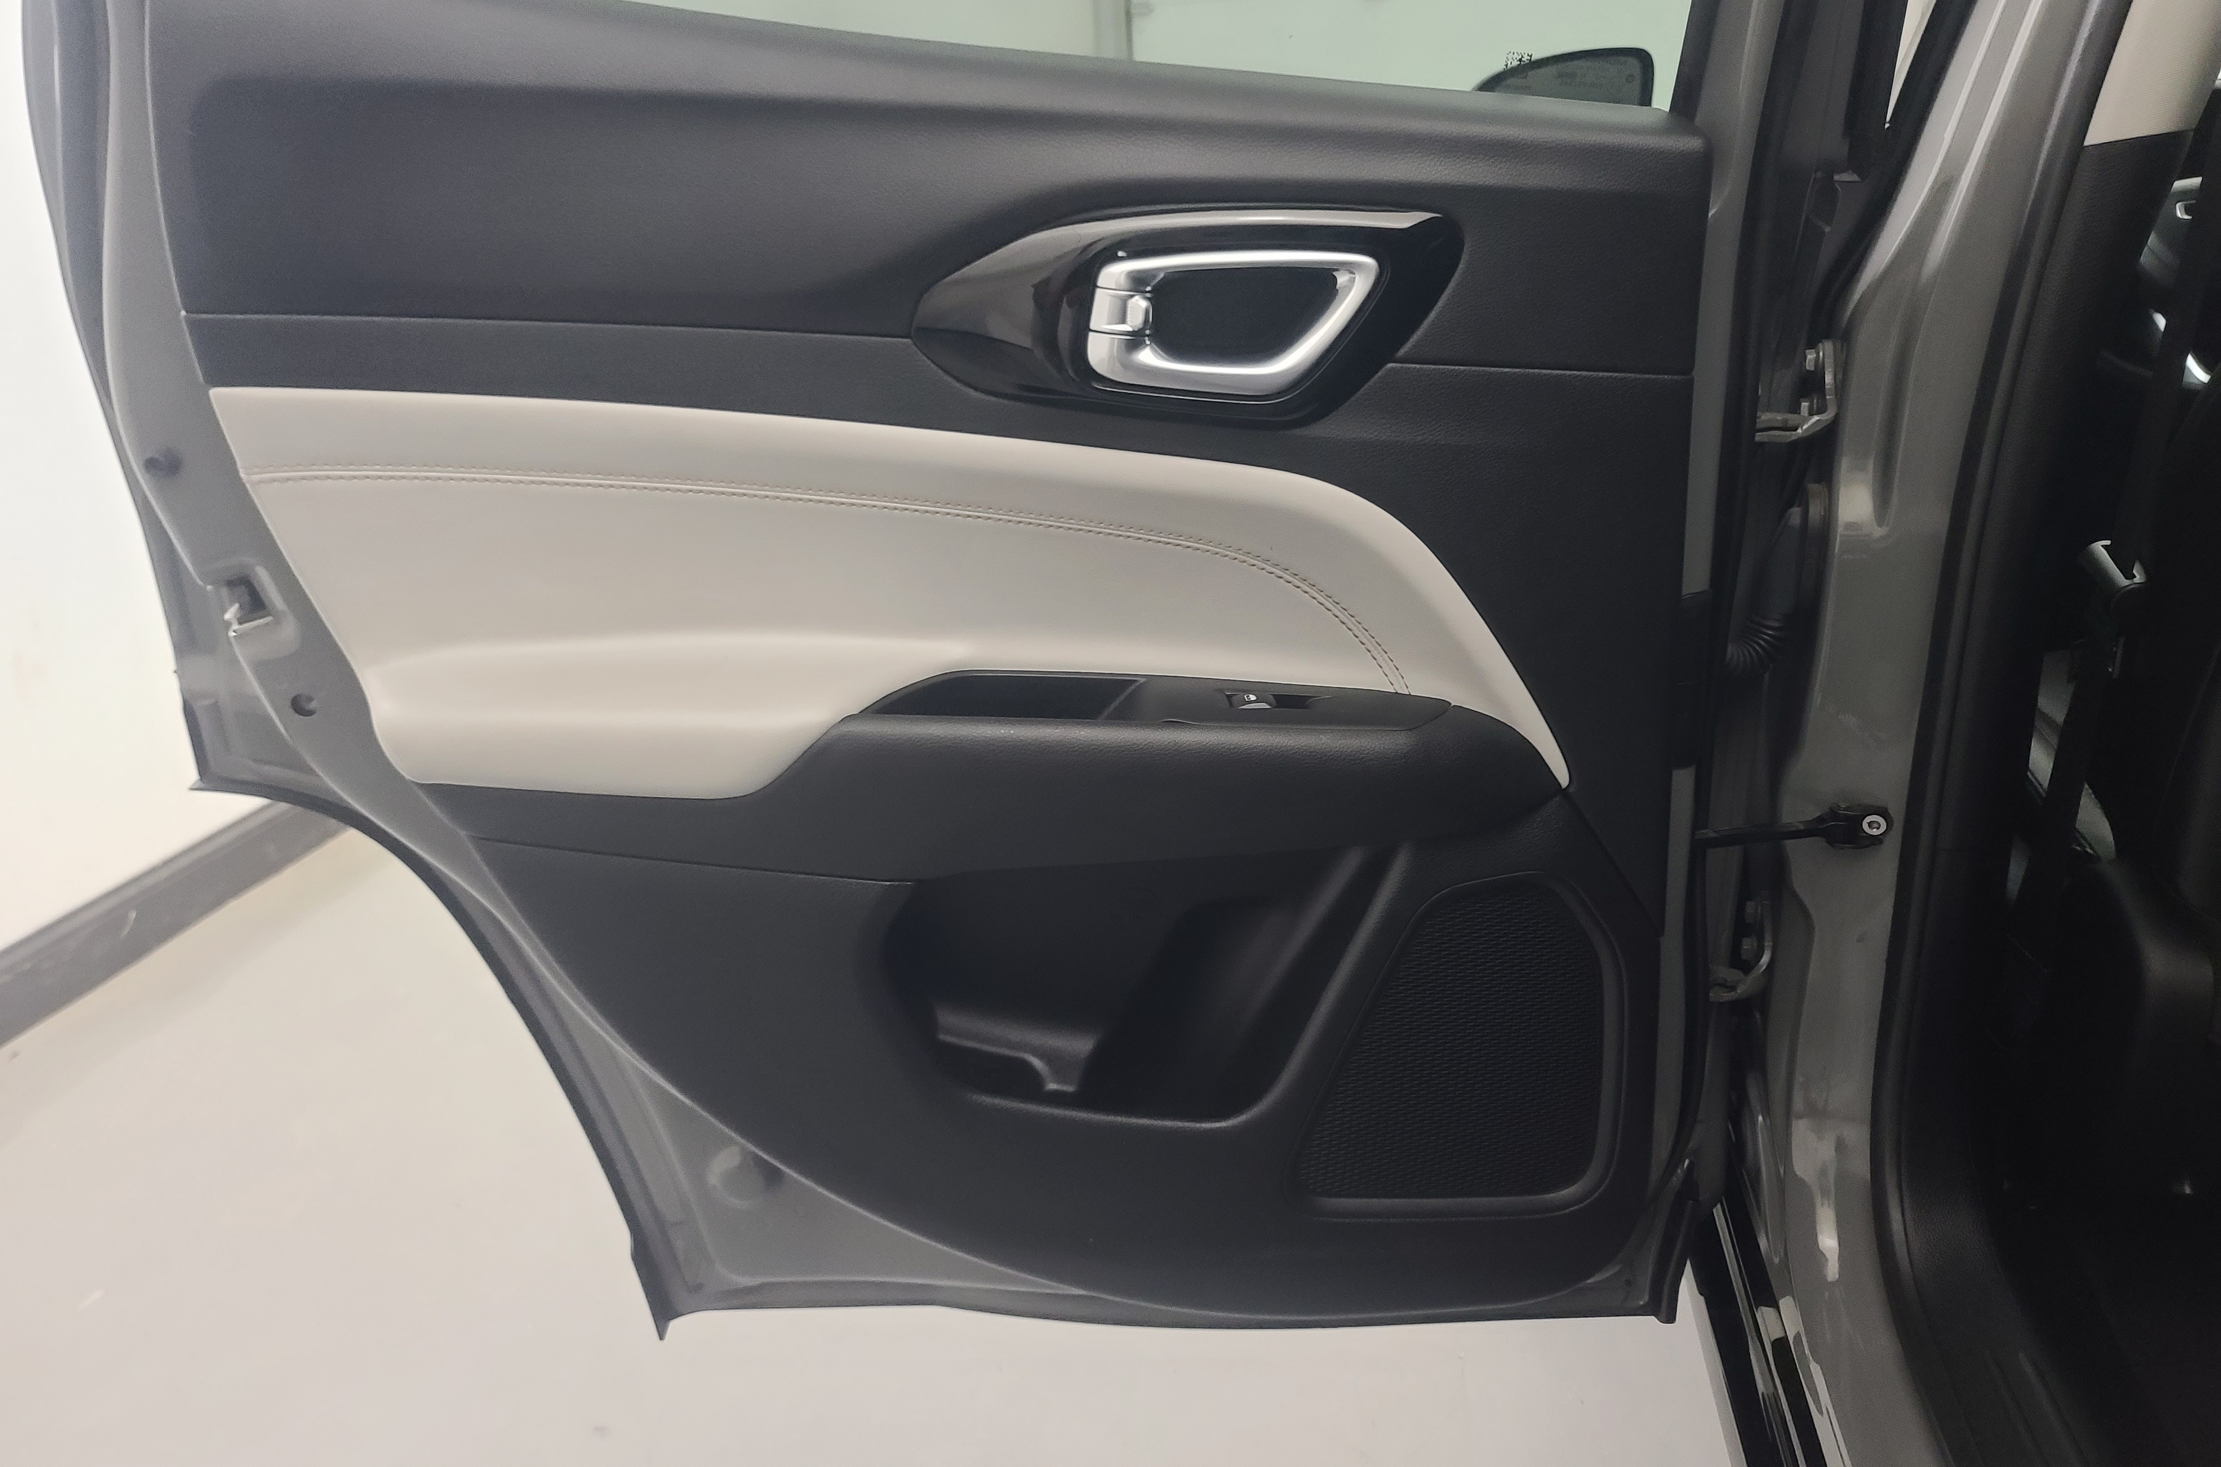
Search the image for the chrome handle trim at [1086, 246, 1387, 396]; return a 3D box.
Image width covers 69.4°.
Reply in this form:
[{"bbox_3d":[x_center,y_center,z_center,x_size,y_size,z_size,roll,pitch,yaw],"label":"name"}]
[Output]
[{"bbox_3d":[0.062,-0.205,0.800,0.152,0.080,0.040,-2,18,2],"label":"chrome handle trim"}]

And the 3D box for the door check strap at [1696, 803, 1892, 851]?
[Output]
[{"bbox_3d":[0.414,0.057,0.971,0.125,0.030,0.030,-2,18,2],"label":"door check strap"}]

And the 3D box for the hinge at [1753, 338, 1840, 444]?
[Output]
[{"bbox_3d":[0.387,-0.193,0.901,0.052,0.062,0.050,-2,18,2],"label":"hinge"}]

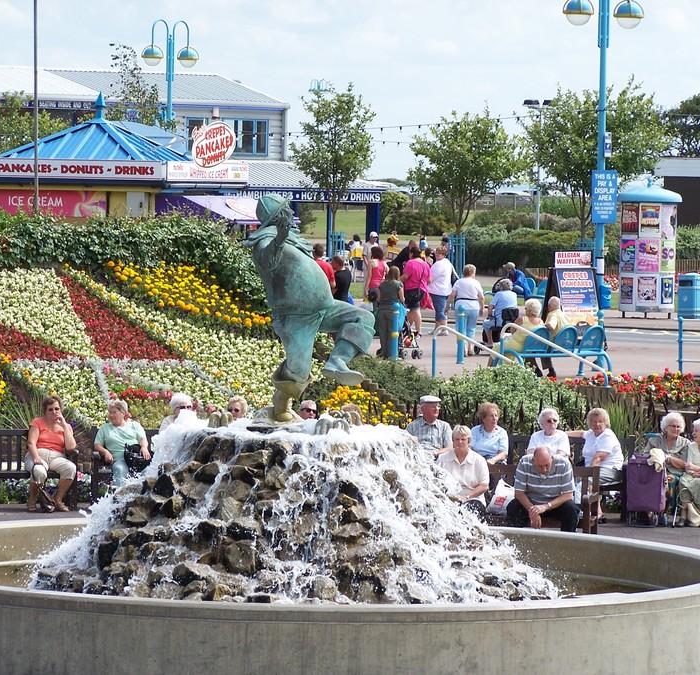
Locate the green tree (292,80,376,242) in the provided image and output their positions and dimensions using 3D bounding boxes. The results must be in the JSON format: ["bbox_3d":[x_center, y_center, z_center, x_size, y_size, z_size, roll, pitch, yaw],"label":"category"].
[{"bbox_3d":[-0.402,-3.273,83.000,1.950,5.150,1.950,1,2,0],"label":"green tree"}]

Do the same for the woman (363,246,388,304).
[{"bbox_3d":[0.486,-0.870,67.527,0.480,1.650,0.360,1,3,9],"label":"woman"}]

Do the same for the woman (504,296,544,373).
[{"bbox_3d":[2.580,-0.015,56.000,0.500,1.150,0.780,-1,3,-37],"label":"woman"}]

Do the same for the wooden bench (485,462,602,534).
[{"bbox_3d":[1.569,1.702,36.009,1.800,0.880,0.620,1,3,13],"label":"wooden bench"}]

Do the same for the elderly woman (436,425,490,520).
[{"bbox_3d":[1.096,1.499,34.600,0.520,1.260,0.800,2,3,7],"label":"elderly woman"}]

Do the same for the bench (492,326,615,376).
[{"bbox_3d":[3.029,0.194,53.800,1.750,0.790,0.680,-1,3,-37],"label":"bench"}]

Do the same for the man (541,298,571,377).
[{"bbox_3d":[3.021,-0.044,54.449,0.520,1.230,0.720,-1,3,-38],"label":"man"}]

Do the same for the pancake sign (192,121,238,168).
[{"bbox_3d":[-2.634,-3.738,70.000,0.120,0.930,1.700,2,3,33],"label":"pancake sign"}]

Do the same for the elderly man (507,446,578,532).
[{"bbox_3d":[1.906,1.605,35.604,0.660,1.120,0.750,1,3,12],"label":"elderly man"}]

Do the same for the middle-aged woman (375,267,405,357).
[{"bbox_3d":[0.686,-0.419,60.500,0.480,1.540,0.360,1,2,9],"label":"middle-aged woman"}]

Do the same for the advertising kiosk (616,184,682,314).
[{"bbox_3d":[6.599,-1.939,79.932,1.420,3.050,1.420,2,3,6],"label":"advertising kiosk"}]

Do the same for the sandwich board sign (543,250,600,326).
[{"bbox_3d":[3.937,-0.644,63.800,0.900,1.740,0.750,-1,3,-38],"label":"sandwich board sign"}]

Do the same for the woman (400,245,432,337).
[{"bbox_3d":[1.200,-0.824,66.200,0.560,1.650,0.420,0,2,-6],"label":"woman"}]

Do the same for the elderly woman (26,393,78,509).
[{"bbox_3d":[-3.312,1.250,40.096,0.540,1.270,0.800,1,3,-7],"label":"elderly woman"}]

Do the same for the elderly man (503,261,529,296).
[{"bbox_3d":[3.609,-1.057,78.327,0.740,1.170,0.520,-1,3,-35],"label":"elderly man"}]

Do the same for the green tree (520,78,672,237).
[{"bbox_3d":[5.435,-3.160,81.000,3.300,5.300,3.100,1,2,0],"label":"green tree"}]

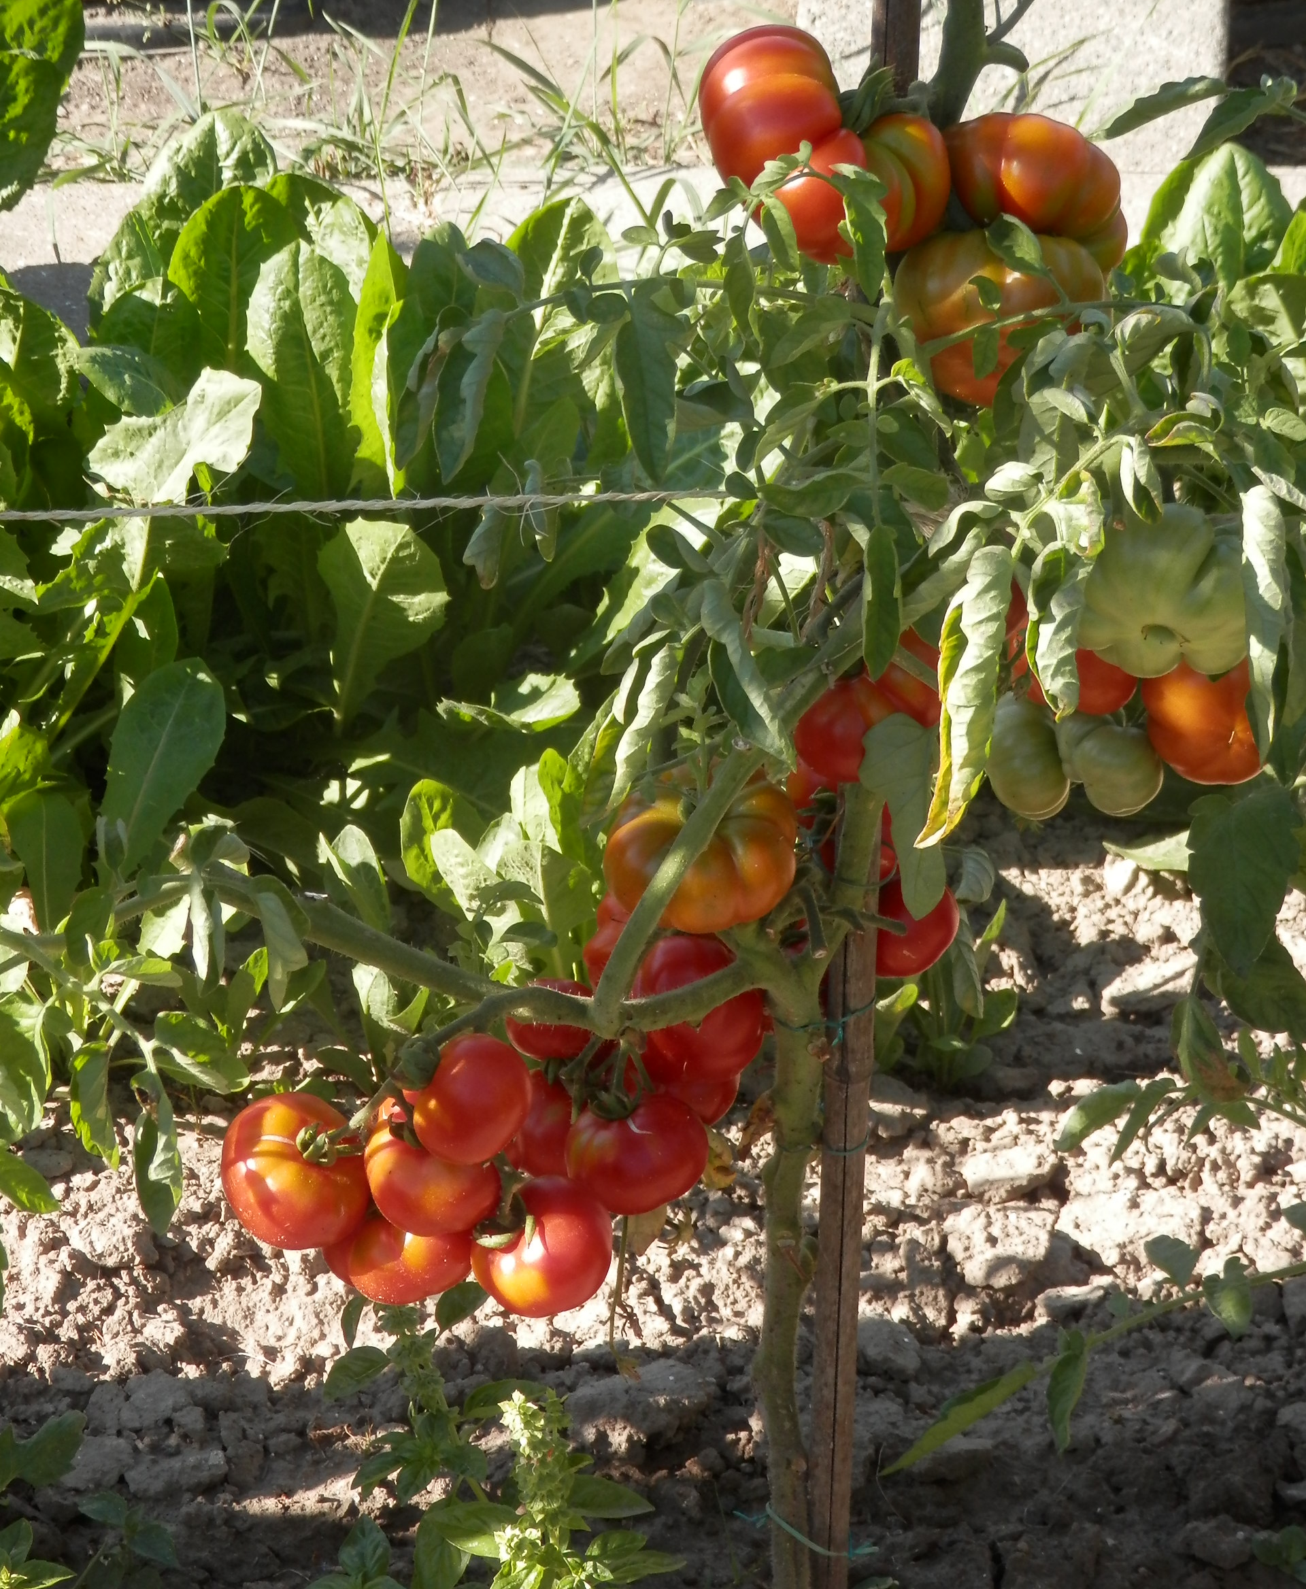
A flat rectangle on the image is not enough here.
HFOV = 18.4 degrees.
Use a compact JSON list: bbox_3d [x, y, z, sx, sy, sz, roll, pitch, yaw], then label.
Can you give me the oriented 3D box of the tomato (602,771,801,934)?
[{"bbox_3d":[0.021,0.025,1.760,0.085,0.064,0.084,0,34,0],"label":"tomato"}]

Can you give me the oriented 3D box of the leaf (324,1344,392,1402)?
[{"bbox_3d":[-0.138,0.270,1.880,0.032,0.018,0.022,0,34,0],"label":"leaf"}]

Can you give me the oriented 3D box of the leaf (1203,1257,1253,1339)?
[{"bbox_3d":[0.284,0.249,1.986,0.021,0.038,0.014,-12,0,-4],"label":"leaf"}]

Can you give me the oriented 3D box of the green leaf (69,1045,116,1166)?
[{"bbox_3d":[-0.269,0.150,1.940,0.018,0.057,0.018,-8,10,0],"label":"green leaf"}]

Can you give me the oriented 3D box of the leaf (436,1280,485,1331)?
[{"bbox_3d":[-0.095,0.253,1.988,0.018,0.013,0.034,33,52,18],"label":"leaf"}]

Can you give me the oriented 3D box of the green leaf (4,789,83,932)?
[{"bbox_3d":[-0.340,0.037,2.250,0.043,0.075,0.040,0,34,0],"label":"green leaf"}]

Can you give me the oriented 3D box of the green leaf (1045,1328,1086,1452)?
[{"bbox_3d":[0.202,0.292,1.970,0.021,0.060,0.022,0,34,0],"label":"green leaf"}]

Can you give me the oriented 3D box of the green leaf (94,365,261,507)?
[{"bbox_3d":[-0.291,-0.219,2.450,0.080,0.030,0.100,26,62,9],"label":"green leaf"}]

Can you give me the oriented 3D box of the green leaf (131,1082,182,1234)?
[{"bbox_3d":[-0.226,0.165,1.830,0.024,0.070,0.025,0,34,0],"label":"green leaf"}]

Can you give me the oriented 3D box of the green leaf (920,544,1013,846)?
[{"bbox_3d":[0.141,-0.044,1.819,0.027,0.134,0.028,9,0,6],"label":"green leaf"}]

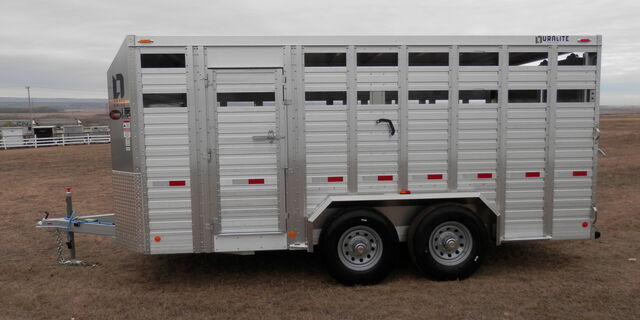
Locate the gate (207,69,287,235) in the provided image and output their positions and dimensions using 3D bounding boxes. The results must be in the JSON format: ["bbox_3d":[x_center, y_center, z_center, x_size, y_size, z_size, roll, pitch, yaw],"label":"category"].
[{"bbox_3d":[-0.684,-0.074,4.458,0.726,1.586,0.055,-1,5,-4],"label":"gate"}]

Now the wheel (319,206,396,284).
[{"bbox_3d":[0.372,0.819,4.439,0.730,0.730,0.230,-1,5,-4],"label":"wheel"}]

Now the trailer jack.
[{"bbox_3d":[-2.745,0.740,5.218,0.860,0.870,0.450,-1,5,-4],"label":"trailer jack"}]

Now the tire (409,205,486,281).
[{"bbox_3d":[1.239,0.790,4.506,0.730,0.730,0.230,-1,5,-4],"label":"tire"}]

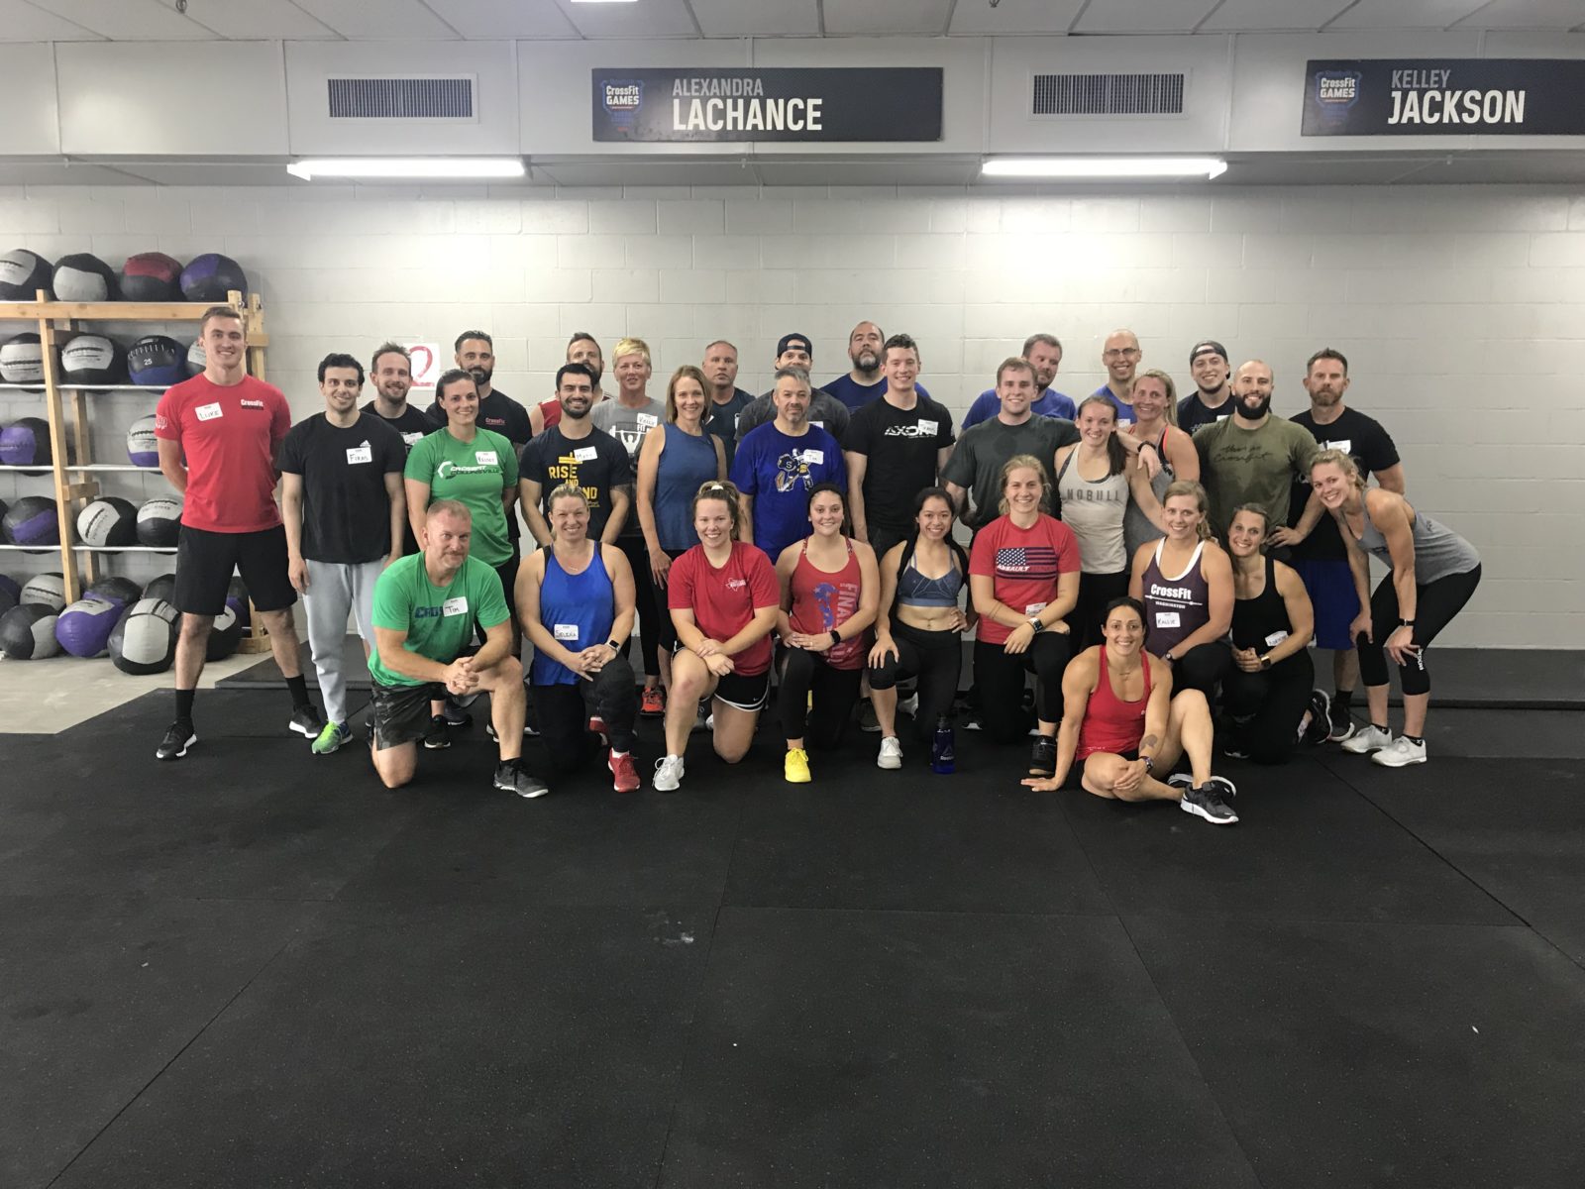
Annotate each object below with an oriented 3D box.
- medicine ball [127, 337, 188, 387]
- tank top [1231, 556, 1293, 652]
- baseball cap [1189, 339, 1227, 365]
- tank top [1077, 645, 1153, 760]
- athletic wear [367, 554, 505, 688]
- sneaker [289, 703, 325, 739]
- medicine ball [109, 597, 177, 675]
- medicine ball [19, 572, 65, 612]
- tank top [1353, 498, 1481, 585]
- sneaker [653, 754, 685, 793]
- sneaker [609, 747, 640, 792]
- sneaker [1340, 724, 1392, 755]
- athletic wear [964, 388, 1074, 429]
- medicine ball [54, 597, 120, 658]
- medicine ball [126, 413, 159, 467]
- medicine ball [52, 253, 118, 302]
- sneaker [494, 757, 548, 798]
[{"bbox_3d":[-3.748,-1.351,7.575,0.350,0.350,0.350,0,9,0],"label":"medicine ball"},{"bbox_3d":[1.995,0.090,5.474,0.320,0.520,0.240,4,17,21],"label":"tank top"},{"bbox_3d":[2.071,-1.174,6.366,0.180,0.135,0.260,4,-8,22],"label":"baseball cap"},{"bbox_3d":[1.298,0.438,5.181,0.335,0.470,0.250,1,10,6],"label":"tank top"},{"bbox_3d":[-1.420,0.102,5.148,0.530,0.520,0.330,1,23,-17],"label":"athletic wear"},{"bbox_3d":[-2.190,0.576,5.809,0.110,0.130,0.290,-7,12,-36],"label":"sneaker"},{"bbox_3d":[-3.656,0.262,7.229,0.365,0.385,0.365,0,9,0],"label":"medicine ball"},{"bbox_3d":[-4.520,0.051,7.838,0.350,0.350,0.350,0,9,0],"label":"medicine ball"},{"bbox_3d":[2.624,-0.214,5.418,0.550,0.270,0.340,35,1,-15],"label":"tank top"},{"bbox_3d":[-0.494,0.706,5.217,0.100,0.115,0.270,0,9,1],"label":"sneaker"},{"bbox_3d":[-0.692,0.713,5.235,0.100,0.115,0.265,-2,9,-15],"label":"sneaker"},{"bbox_3d":[2.561,0.629,5.714,0.258,0.115,0.096,-2,10,-16],"label":"sneaker"},{"bbox_3d":[1.076,-0.646,6.089,0.540,0.700,0.300,0,10,-1],"label":"athletic wear"},{"bbox_3d":[-4.068,0.195,7.409,0.335,0.330,0.335,0,10,0],"label":"medicine ball"},{"bbox_3d":[-3.760,-0.888,7.597,0.355,0.355,0.355,0,9,0],"label":"medicine ball"},{"bbox_3d":[-4.140,-1.816,7.506,0.350,0.350,0.350,0,10,0],"label":"medicine ball"},{"bbox_3d":[-1.071,0.715,5.061,0.282,0.120,0.105,6,11,31],"label":"sneaker"}]

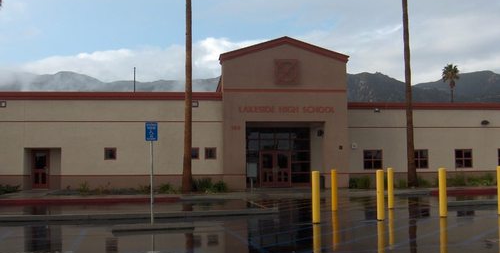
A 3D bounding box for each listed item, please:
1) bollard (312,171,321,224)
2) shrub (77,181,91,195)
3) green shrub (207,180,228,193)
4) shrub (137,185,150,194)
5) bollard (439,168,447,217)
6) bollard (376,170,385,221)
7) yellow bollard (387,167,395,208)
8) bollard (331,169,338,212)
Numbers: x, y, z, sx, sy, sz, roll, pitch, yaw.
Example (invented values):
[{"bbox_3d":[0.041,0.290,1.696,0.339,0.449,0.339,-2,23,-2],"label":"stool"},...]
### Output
[{"bbox_3d":[1.552,1.654,13.113,0.170,1.210,0.170,-1,-4,0],"label":"bollard"},{"bbox_3d":[-8.247,3.071,27.900,0.700,0.700,0.650,-1,-4,0],"label":"shrub"},{"bbox_3d":[-1.662,3.068,28.800,1.100,0.700,0.900,-1,-4,0],"label":"green shrub"},{"bbox_3d":[-5.332,3.154,28.200,0.700,0.420,0.600,-1,-4,0],"label":"shrub"},{"bbox_3d":[4.809,1.651,14.017,0.170,1.210,0.170,-1,-4,0],"label":"bollard"},{"bbox_3d":[3.151,1.664,13.577,0.170,1.210,0.170,-1,-4,0],"label":"bollard"},{"bbox_3d":[4.209,1.860,16.874,0.170,1.210,0.170,-1,-4,0],"label":"yellow bollard"},{"bbox_3d":[2.510,1.899,16.713,0.170,1.210,0.170,-1,-4,0],"label":"bollard"}]

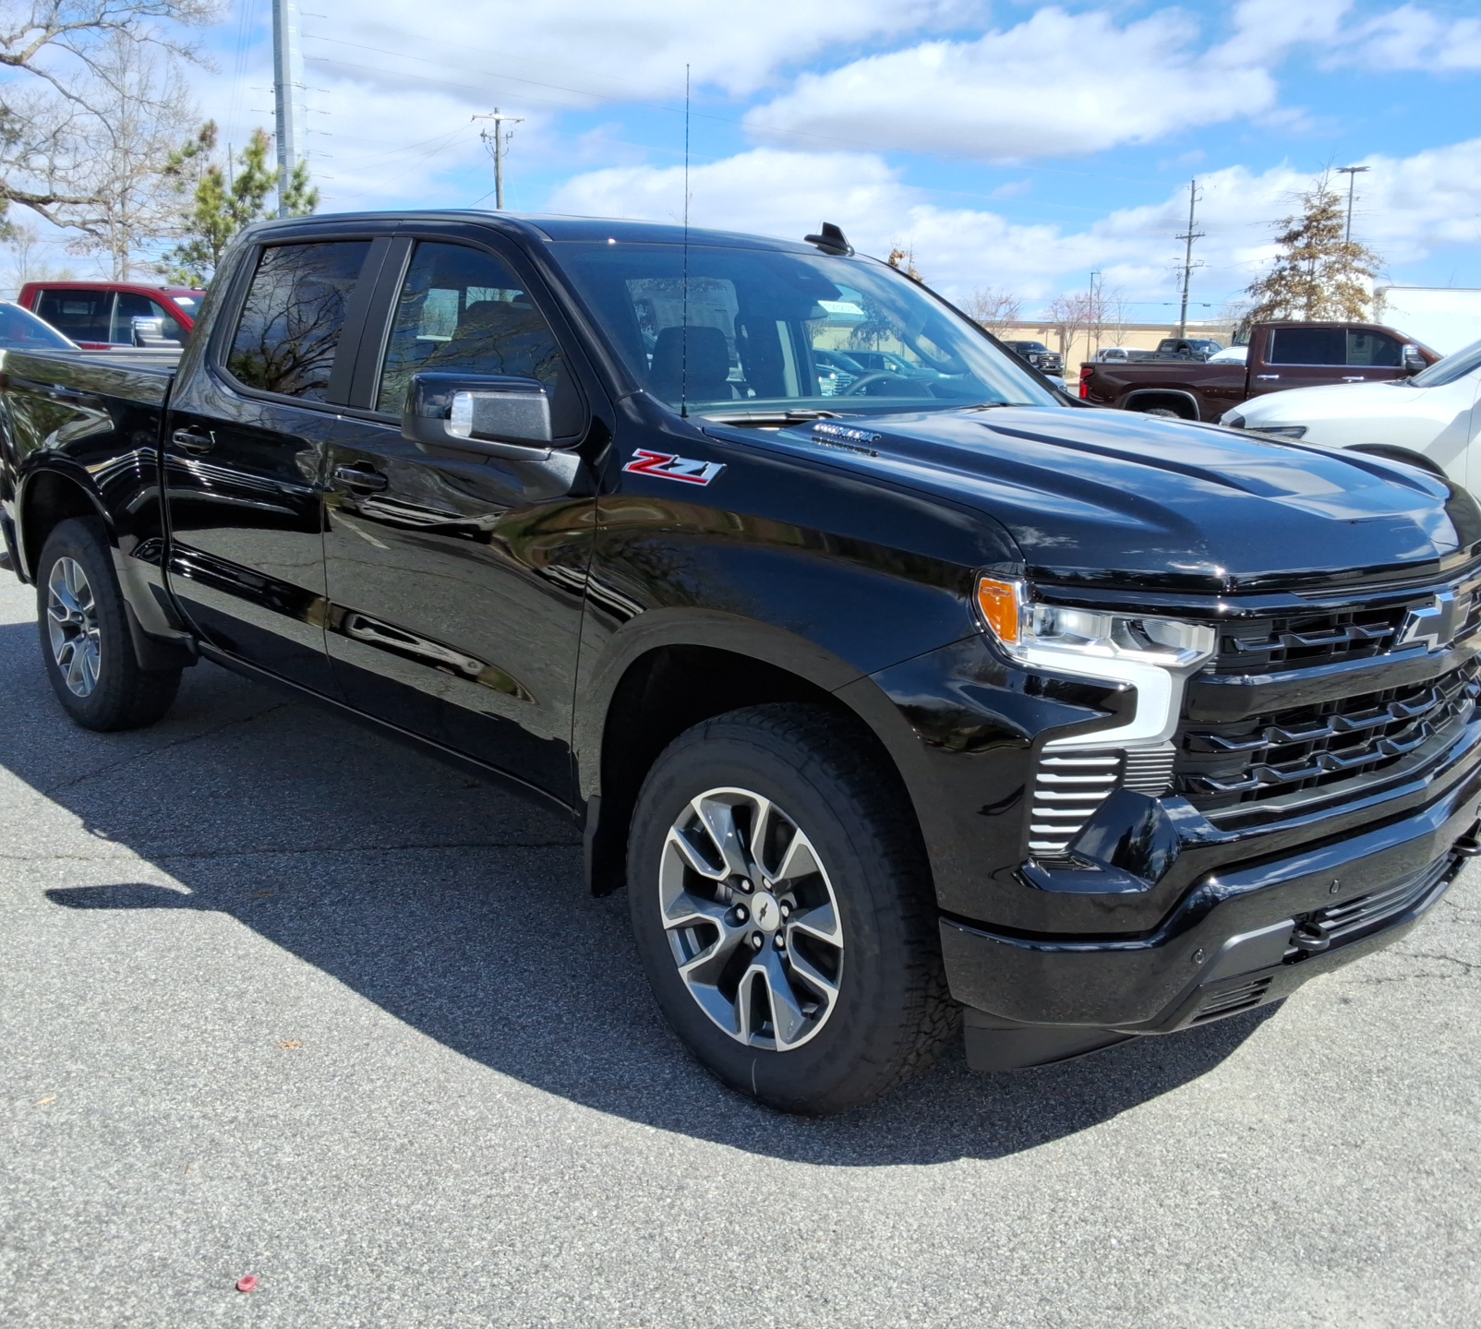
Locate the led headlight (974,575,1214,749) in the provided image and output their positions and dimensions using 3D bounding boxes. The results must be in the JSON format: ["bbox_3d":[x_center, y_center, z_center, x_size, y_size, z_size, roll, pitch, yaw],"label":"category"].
[{"bbox_3d":[0.617,-0.004,2.494,0.370,0.280,0.280,-8,16,-36],"label":"led headlight"}]

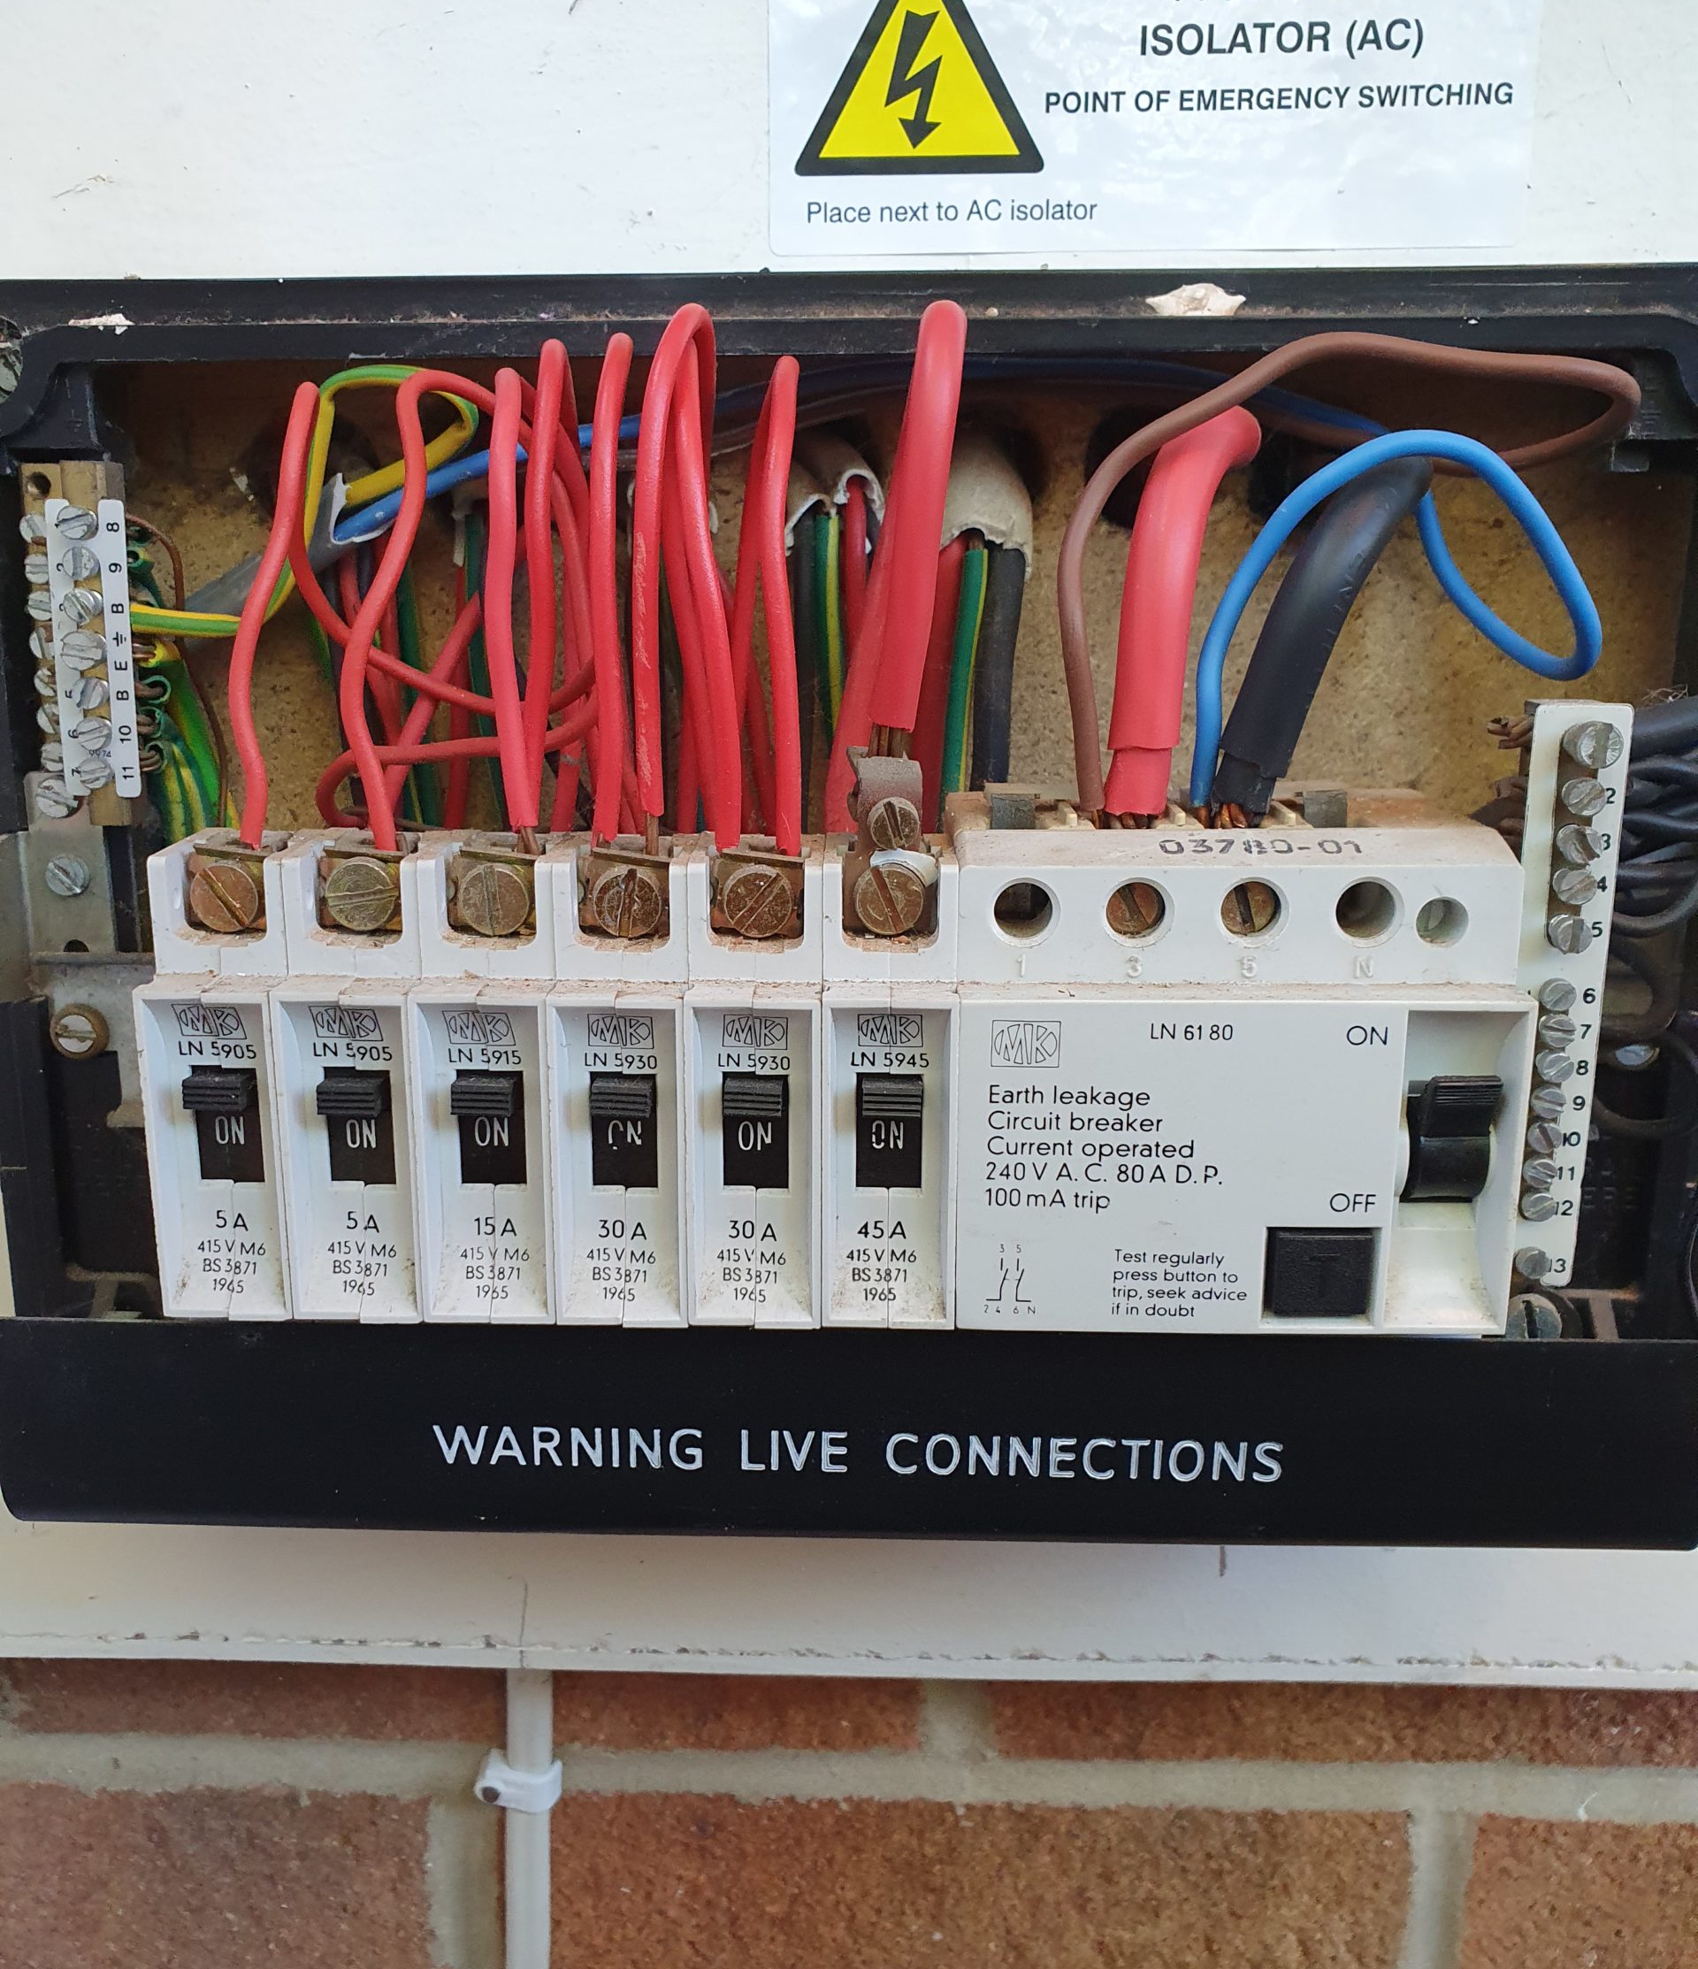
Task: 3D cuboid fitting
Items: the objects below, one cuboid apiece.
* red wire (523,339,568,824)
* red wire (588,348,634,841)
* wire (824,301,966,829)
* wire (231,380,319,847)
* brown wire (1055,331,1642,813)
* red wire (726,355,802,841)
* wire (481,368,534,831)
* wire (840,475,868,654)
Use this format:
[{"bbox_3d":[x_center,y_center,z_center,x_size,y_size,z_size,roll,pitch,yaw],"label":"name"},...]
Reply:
[{"bbox_3d":[-0.043,-0.057,0.242,0.006,0.067,0.016,0,12,2],"label":"red wire"},{"bbox_3d":[-0.031,-0.051,0.226,0.007,0.066,0.019,0,12,2],"label":"red wire"},{"bbox_3d":[0.006,-0.056,0.239,0.020,0.073,0.048,0,12,2],"label":"wire"},{"bbox_3d":[-0.082,-0.053,0.245,0.013,0.066,0.018,0,12,2],"label":"wire"},{"bbox_3d":[0.072,-0.060,0.252,0.086,0.065,0.046,0,12,2],"label":"brown wire"},{"bbox_3d":[-0.012,-0.052,0.238,0.012,0.065,0.036,0,12,2],"label":"red wire"},{"bbox_3d":[-0.044,-0.049,0.223,0.005,0.060,0.019,0,12,2],"label":"wire"},{"bbox_3d":[0.001,-0.064,0.259,0.004,0.026,0.009,0,12,2],"label":"wire"}]

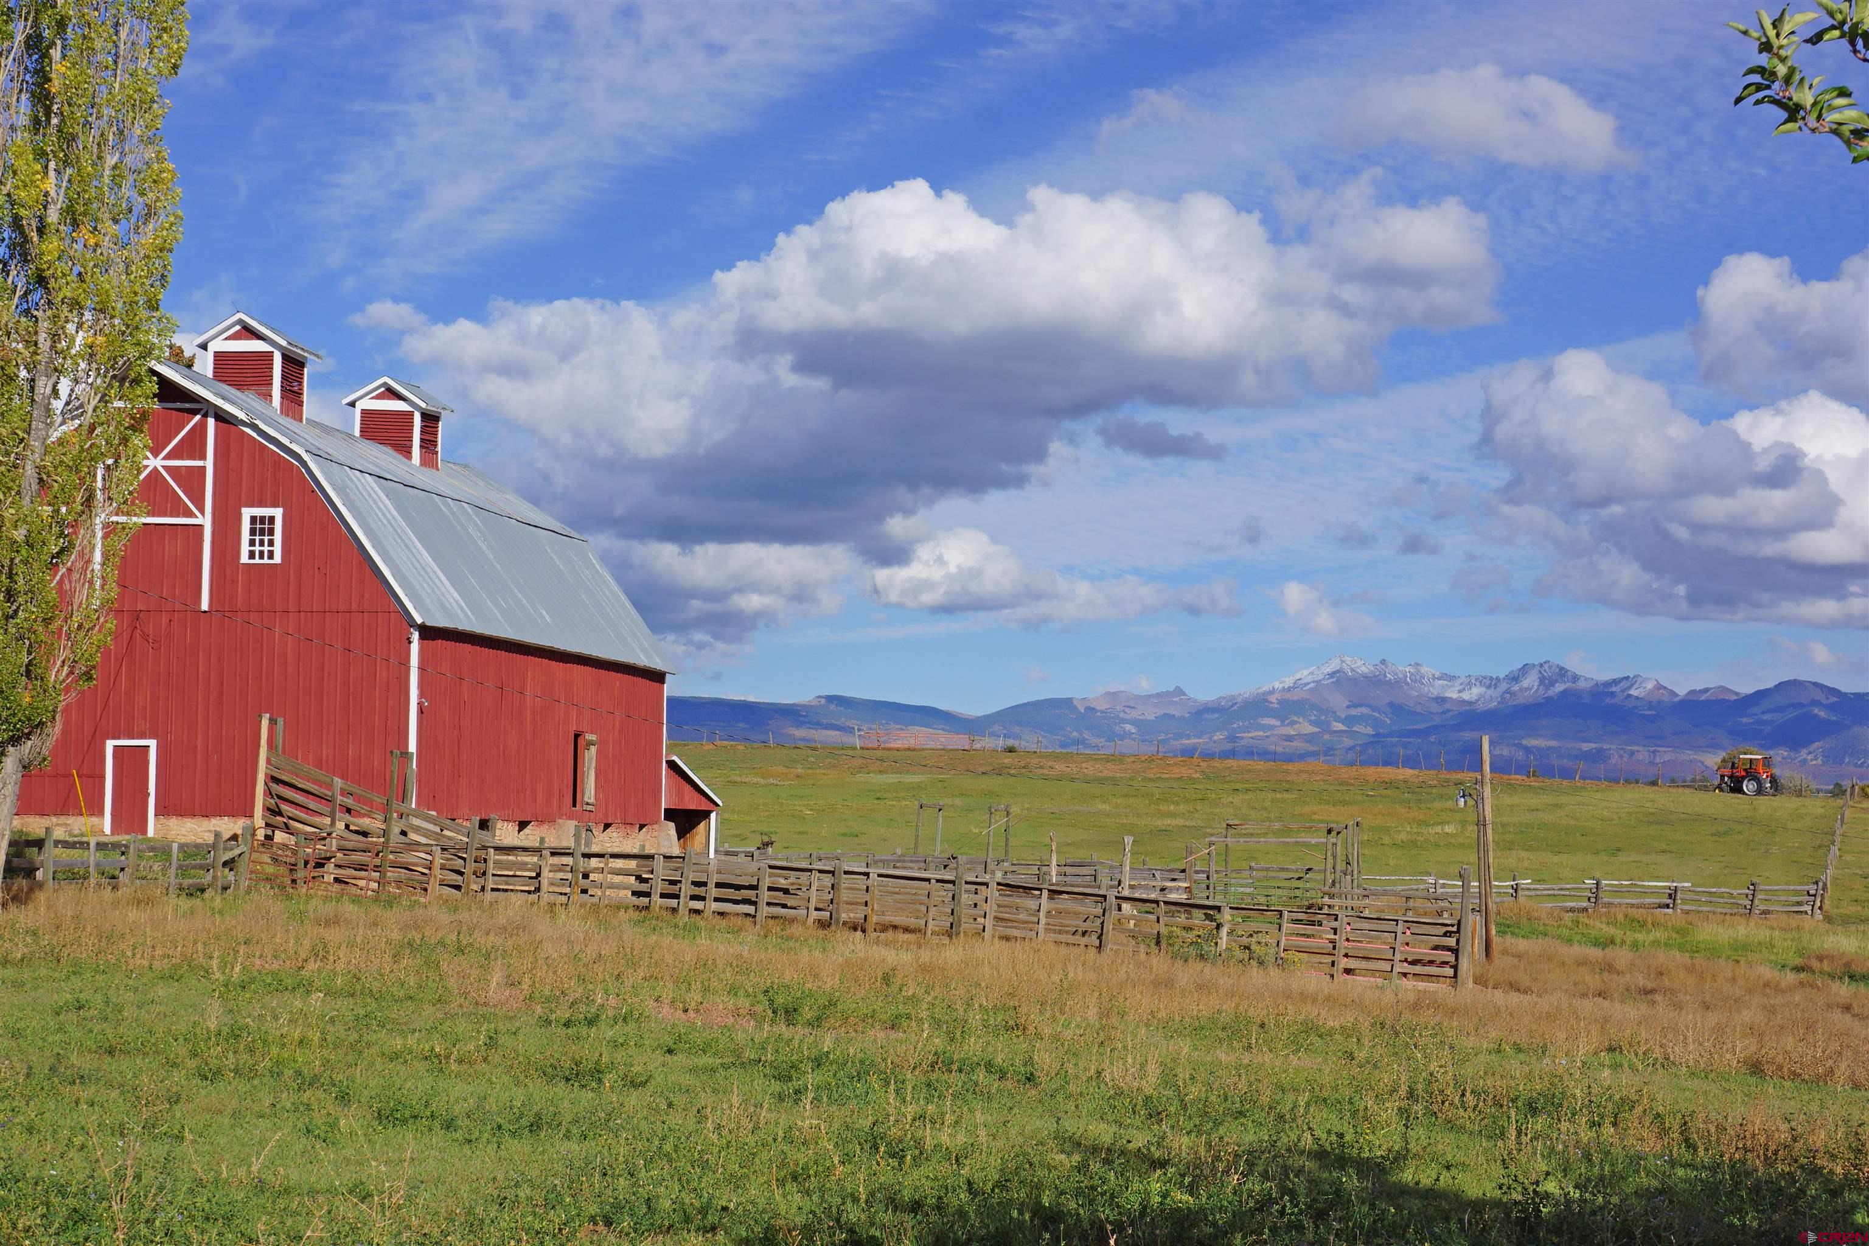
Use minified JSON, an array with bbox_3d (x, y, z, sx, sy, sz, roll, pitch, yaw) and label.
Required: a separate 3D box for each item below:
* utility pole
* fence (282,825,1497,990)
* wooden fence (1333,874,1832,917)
[{"bbox_3d":[10.731,4.396,63.500,0.320,4.500,0.270,-1,-4,0],"label":"utility pole"},{"bbox_3d":[-2.543,5.102,62.250,26.006,1.500,0.250,2,-3,26],"label":"fence"},{"bbox_3d":[21.732,9.212,110.000,16.306,1.370,0.280,1,-4,0],"label":"wooden fence"}]

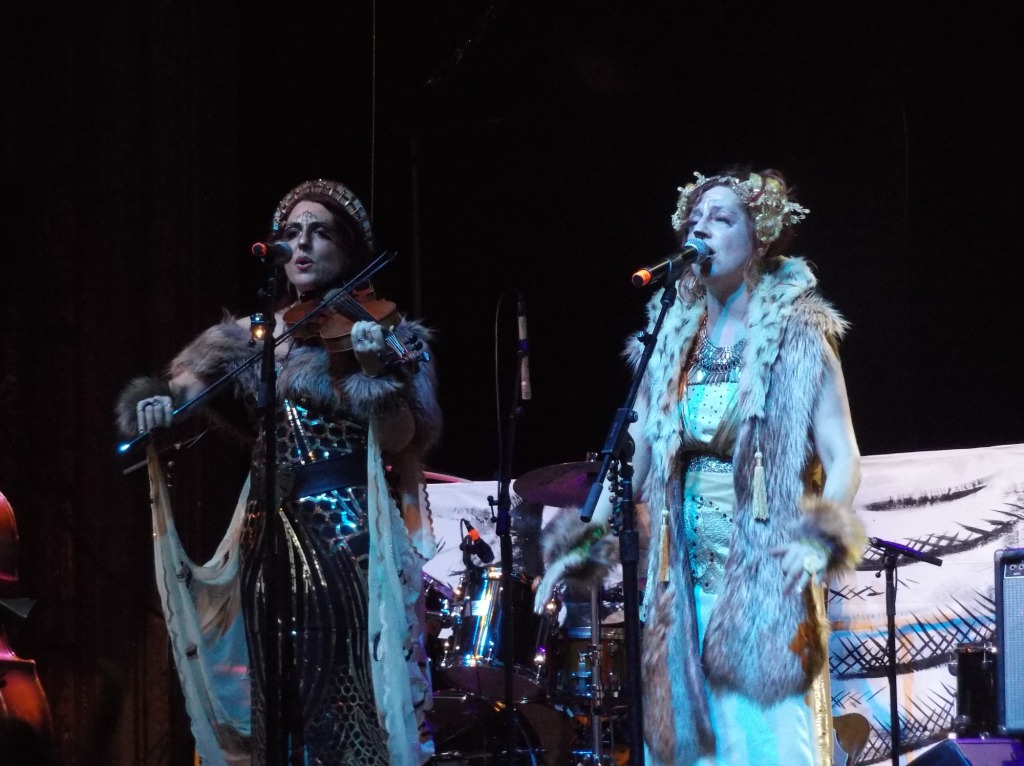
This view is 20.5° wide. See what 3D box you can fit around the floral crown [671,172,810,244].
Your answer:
[{"bbox_3d":[0.473,-0.365,5.900,0.235,0.140,0.195,0,-14,39],"label":"floral crown"}]

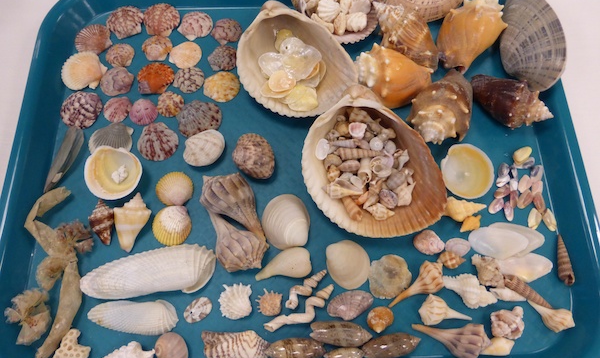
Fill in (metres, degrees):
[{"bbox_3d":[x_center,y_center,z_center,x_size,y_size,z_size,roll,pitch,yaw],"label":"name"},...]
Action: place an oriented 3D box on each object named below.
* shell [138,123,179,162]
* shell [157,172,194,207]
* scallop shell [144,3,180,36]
[{"bbox_3d":[-0.123,-0.033,0.372,0.035,0.011,0.037,-6,70,-2],"label":"shell"},{"bbox_3d":[-0.102,0.006,0.350,0.029,0.010,0.030,-22,72,-8],"label":"shell"},{"bbox_3d":[-0.133,-0.153,0.416,0.034,0.009,0.035,-4,70,-2],"label":"scallop shell"}]

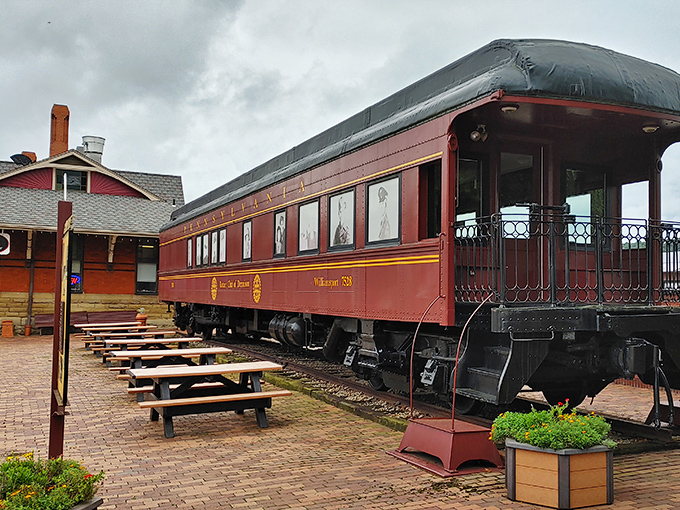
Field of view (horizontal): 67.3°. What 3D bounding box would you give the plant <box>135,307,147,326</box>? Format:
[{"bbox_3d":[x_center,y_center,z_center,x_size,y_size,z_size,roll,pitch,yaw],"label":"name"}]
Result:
[{"bbox_3d":[-7.966,2.621,20.457,0.440,1.031,0.440,3,-5,-32],"label":"plant"}]

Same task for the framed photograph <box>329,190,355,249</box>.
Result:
[{"bbox_3d":[0.020,-0.496,7.340,0.050,0.811,0.714,3,-5,-32],"label":"framed photograph"}]

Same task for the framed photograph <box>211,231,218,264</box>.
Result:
[{"bbox_3d":[-2.987,-0.165,12.173,0.050,0.794,0.561,3,-5,-32],"label":"framed photograph"}]

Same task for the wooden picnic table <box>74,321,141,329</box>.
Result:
[{"bbox_3d":[-6.991,2.416,15.449,1.830,0.715,1.270,3,-5,-29],"label":"wooden picnic table"}]

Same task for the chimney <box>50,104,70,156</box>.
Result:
[{"bbox_3d":[-13.355,-5.748,24.385,0.750,2.850,0.750,3,-5,-32],"label":"chimney"}]

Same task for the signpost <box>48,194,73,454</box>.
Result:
[{"bbox_3d":[-2.008,0.753,3.688,0.110,2.371,0.695,3,-5,-32],"label":"signpost"}]

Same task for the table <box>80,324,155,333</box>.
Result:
[{"bbox_3d":[-5.831,2.286,13.574,1.830,0.715,1.270,3,-5,-29],"label":"table"}]

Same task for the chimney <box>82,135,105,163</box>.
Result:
[{"bbox_3d":[-11.452,-4.840,23.717,0.930,1.400,0.930,3,-5,-32],"label":"chimney"}]

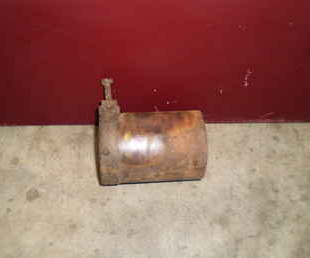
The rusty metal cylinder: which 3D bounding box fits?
[{"bbox_3d":[-0.005,0.011,0.513,0.146,0.133,0.111,-3,40,-3],"label":"rusty metal cylinder"}]

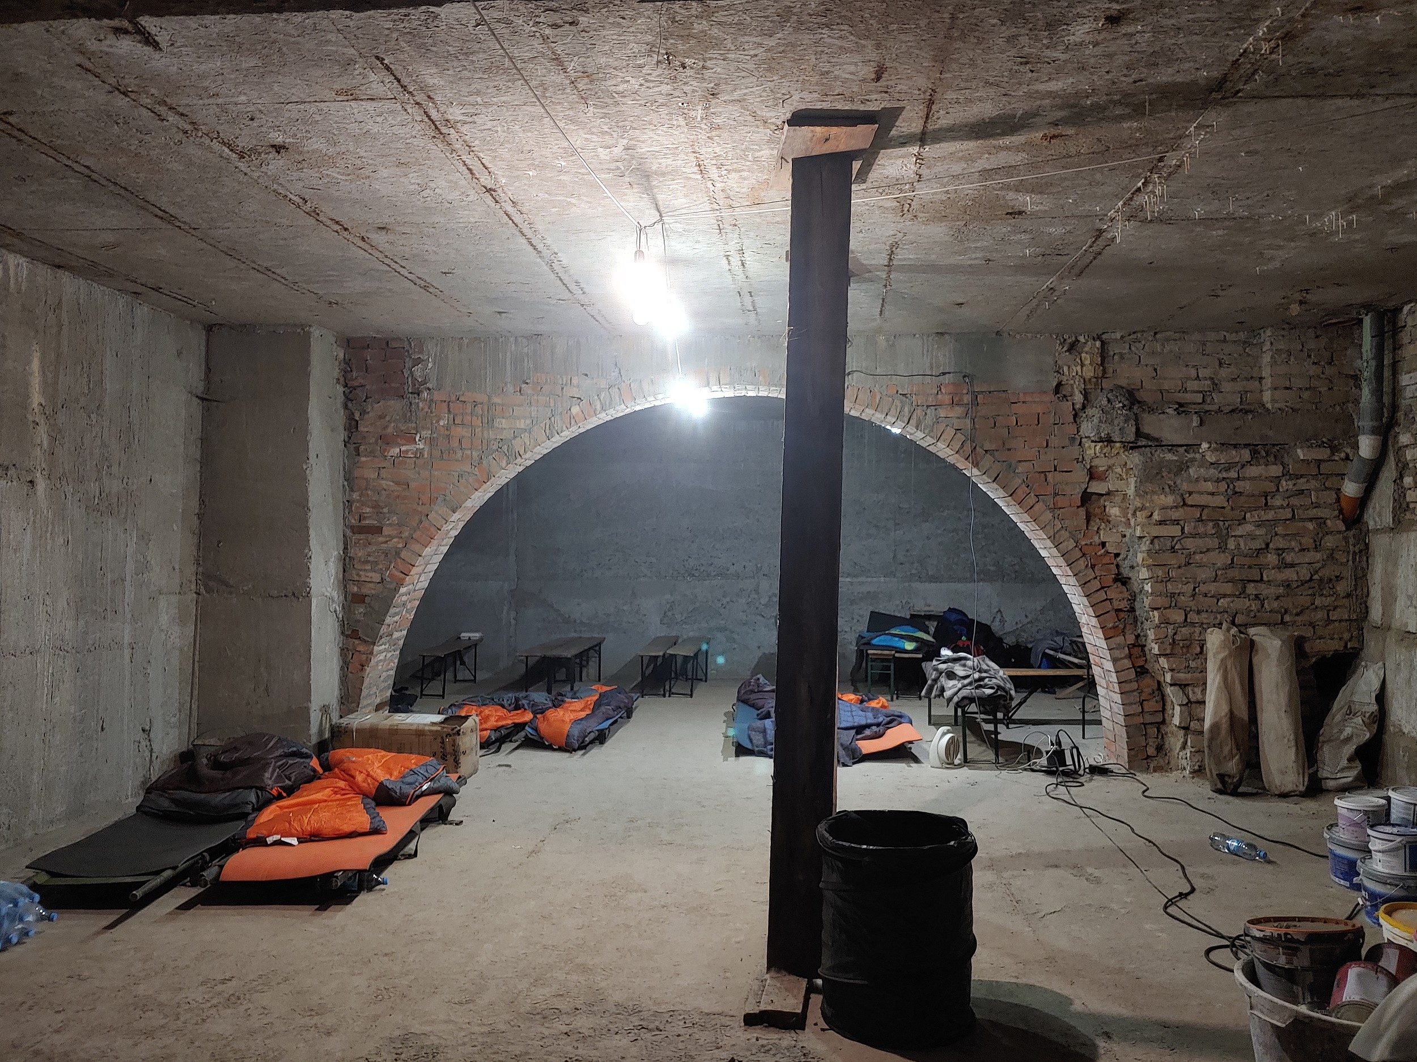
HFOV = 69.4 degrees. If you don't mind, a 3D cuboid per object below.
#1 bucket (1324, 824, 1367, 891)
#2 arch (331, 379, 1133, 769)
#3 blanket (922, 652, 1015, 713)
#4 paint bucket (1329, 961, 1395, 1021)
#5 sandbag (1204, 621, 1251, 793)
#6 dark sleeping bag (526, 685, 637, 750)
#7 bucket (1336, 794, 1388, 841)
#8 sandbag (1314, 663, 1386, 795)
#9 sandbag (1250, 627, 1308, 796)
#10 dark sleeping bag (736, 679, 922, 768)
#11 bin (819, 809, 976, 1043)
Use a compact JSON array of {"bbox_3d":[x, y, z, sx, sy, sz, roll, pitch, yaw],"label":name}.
[{"bbox_3d":[2.872,1.439,4.461,0.305,0.205,0.305,1,-1,0],"label":"bucket"},{"bbox_3d":[0.235,0.241,7.258,5.397,2.671,0.420,0,-1,4],"label":"arch"},{"bbox_3d":[1.920,1.069,7.579,0.500,0.340,0.950,0,-1,3],"label":"blanket"},{"bbox_3d":[1.632,1.168,2.550,0.158,0.158,0.128,12,42,36],"label":"paint bucket"},{"bbox_3d":[3.235,1.085,6.379,0.260,1.000,0.280,0,-1,4],"label":"sandbag"},{"bbox_3d":[-0.912,1.357,7.723,0.570,0.280,1.750,0,-1,6],"label":"dark sleeping bag"},{"bbox_3d":[2.870,1.267,4.500,0.225,0.165,0.225,0,-1,33],"label":"bucket"},{"bbox_3d":[4.082,1.209,6.500,0.290,0.800,0.230,13,-2,5],"label":"sandbag"},{"bbox_3d":[3.580,1.118,6.420,0.260,1.020,0.220,1,-10,5],"label":"sandbag"},{"bbox_3d":[0.790,1.304,7.100,1.180,0.360,1.250,1,-1,5],"label":"dark sleeping bag"},{"bbox_3d":[0.583,1.211,3.172,0.485,0.565,0.485,1,-1,0],"label":"bin"}]

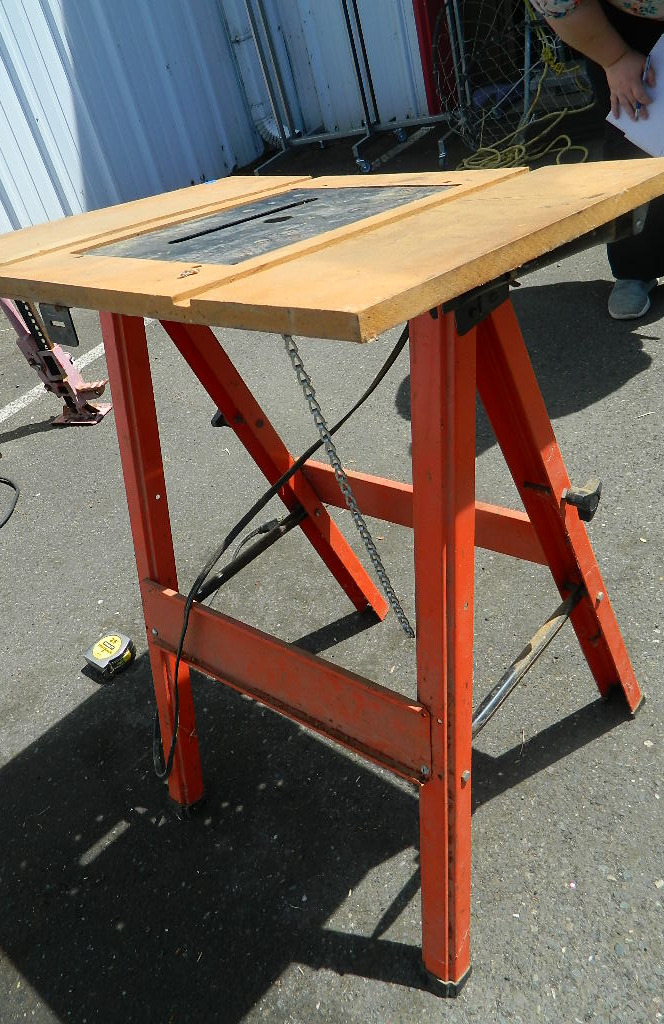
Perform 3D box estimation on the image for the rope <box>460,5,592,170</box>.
[{"bbox_3d":[0.919,-2.102,4.028,0.650,0.720,0.650,-6,33,15],"label":"rope"}]

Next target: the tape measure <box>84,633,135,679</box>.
[{"bbox_3d":[-0.404,0.271,1.544,0.077,0.039,0.074,19,46,43],"label":"tape measure"}]

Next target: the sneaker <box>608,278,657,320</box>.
[{"bbox_3d":[0.860,-0.635,2.338,0.104,0.100,0.262,5,37,31],"label":"sneaker"}]

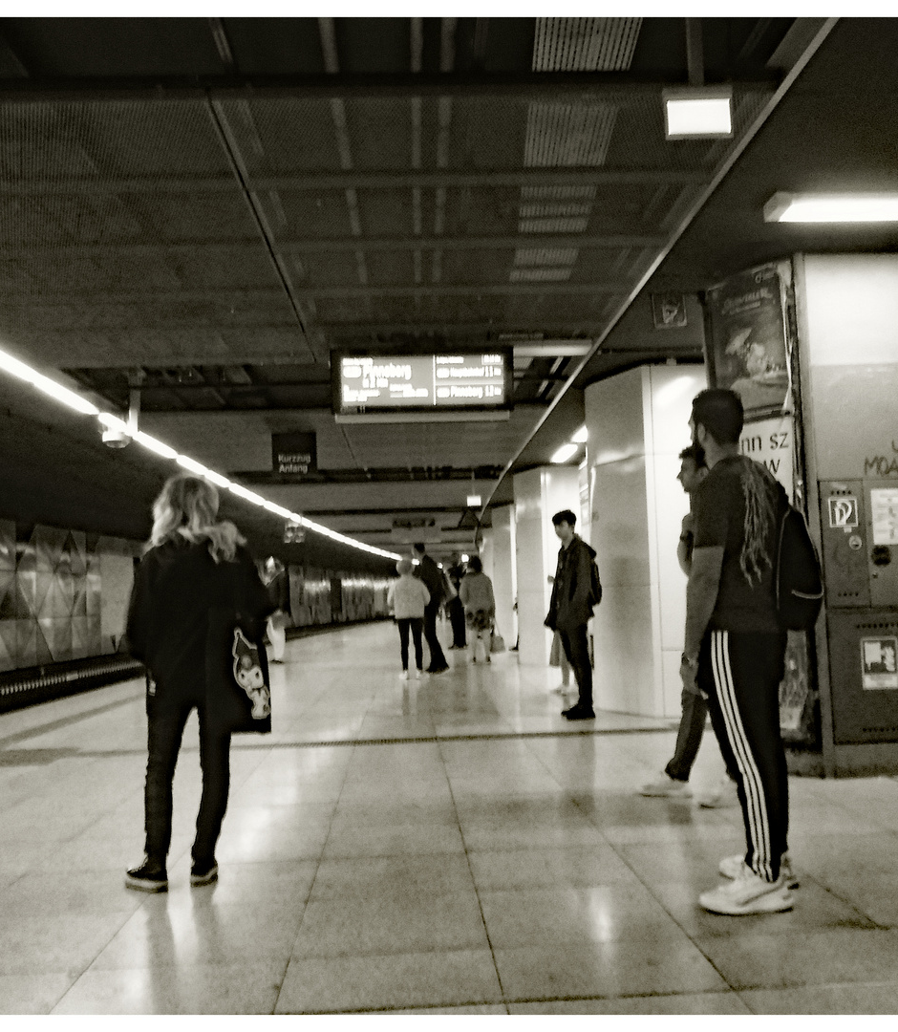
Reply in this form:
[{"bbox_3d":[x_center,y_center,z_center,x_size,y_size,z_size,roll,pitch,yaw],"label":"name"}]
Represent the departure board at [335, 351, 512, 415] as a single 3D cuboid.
[{"bbox_3d":[-0.199,-0.959,7.696,1.307,0.453,0.250,-2,-4,-3],"label":"departure board"}]

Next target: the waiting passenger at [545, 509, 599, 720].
[{"bbox_3d":[1.069,0.833,8.979,0.400,1.773,0.480,-1,-5,-18],"label":"waiting passenger"}]

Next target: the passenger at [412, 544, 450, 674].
[{"bbox_3d":[-0.274,1.320,15.057,0.500,1.827,0.500,-4,-5,21],"label":"passenger"}]

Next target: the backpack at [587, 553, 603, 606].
[{"bbox_3d":[1.254,0.564,9.029,0.170,0.460,0.290,-1,-5,-18],"label":"backpack"}]

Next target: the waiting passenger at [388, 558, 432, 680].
[{"bbox_3d":[-0.514,1.370,13.919,0.540,1.569,0.360,-2,-4,-5],"label":"waiting passenger"}]

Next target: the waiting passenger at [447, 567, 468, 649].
[{"bbox_3d":[0.188,1.796,21.246,0.480,1.802,0.360,-3,-5,11],"label":"waiting passenger"}]

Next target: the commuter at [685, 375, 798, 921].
[{"bbox_3d":[1.020,0.426,3.638,0.340,1.764,0.470,-5,-5,32],"label":"commuter"}]

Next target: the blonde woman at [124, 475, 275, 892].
[{"bbox_3d":[-0.981,0.618,4.058,0.550,1.578,0.360,-1,-5,-16],"label":"blonde woman"}]

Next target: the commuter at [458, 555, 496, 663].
[{"bbox_3d":[0.455,1.496,16.826,0.540,1.700,0.360,-2,-4,-3],"label":"commuter"}]

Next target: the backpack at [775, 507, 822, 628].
[{"bbox_3d":[1.228,0.180,3.638,0.170,0.442,0.280,-4,-5,30],"label":"backpack"}]

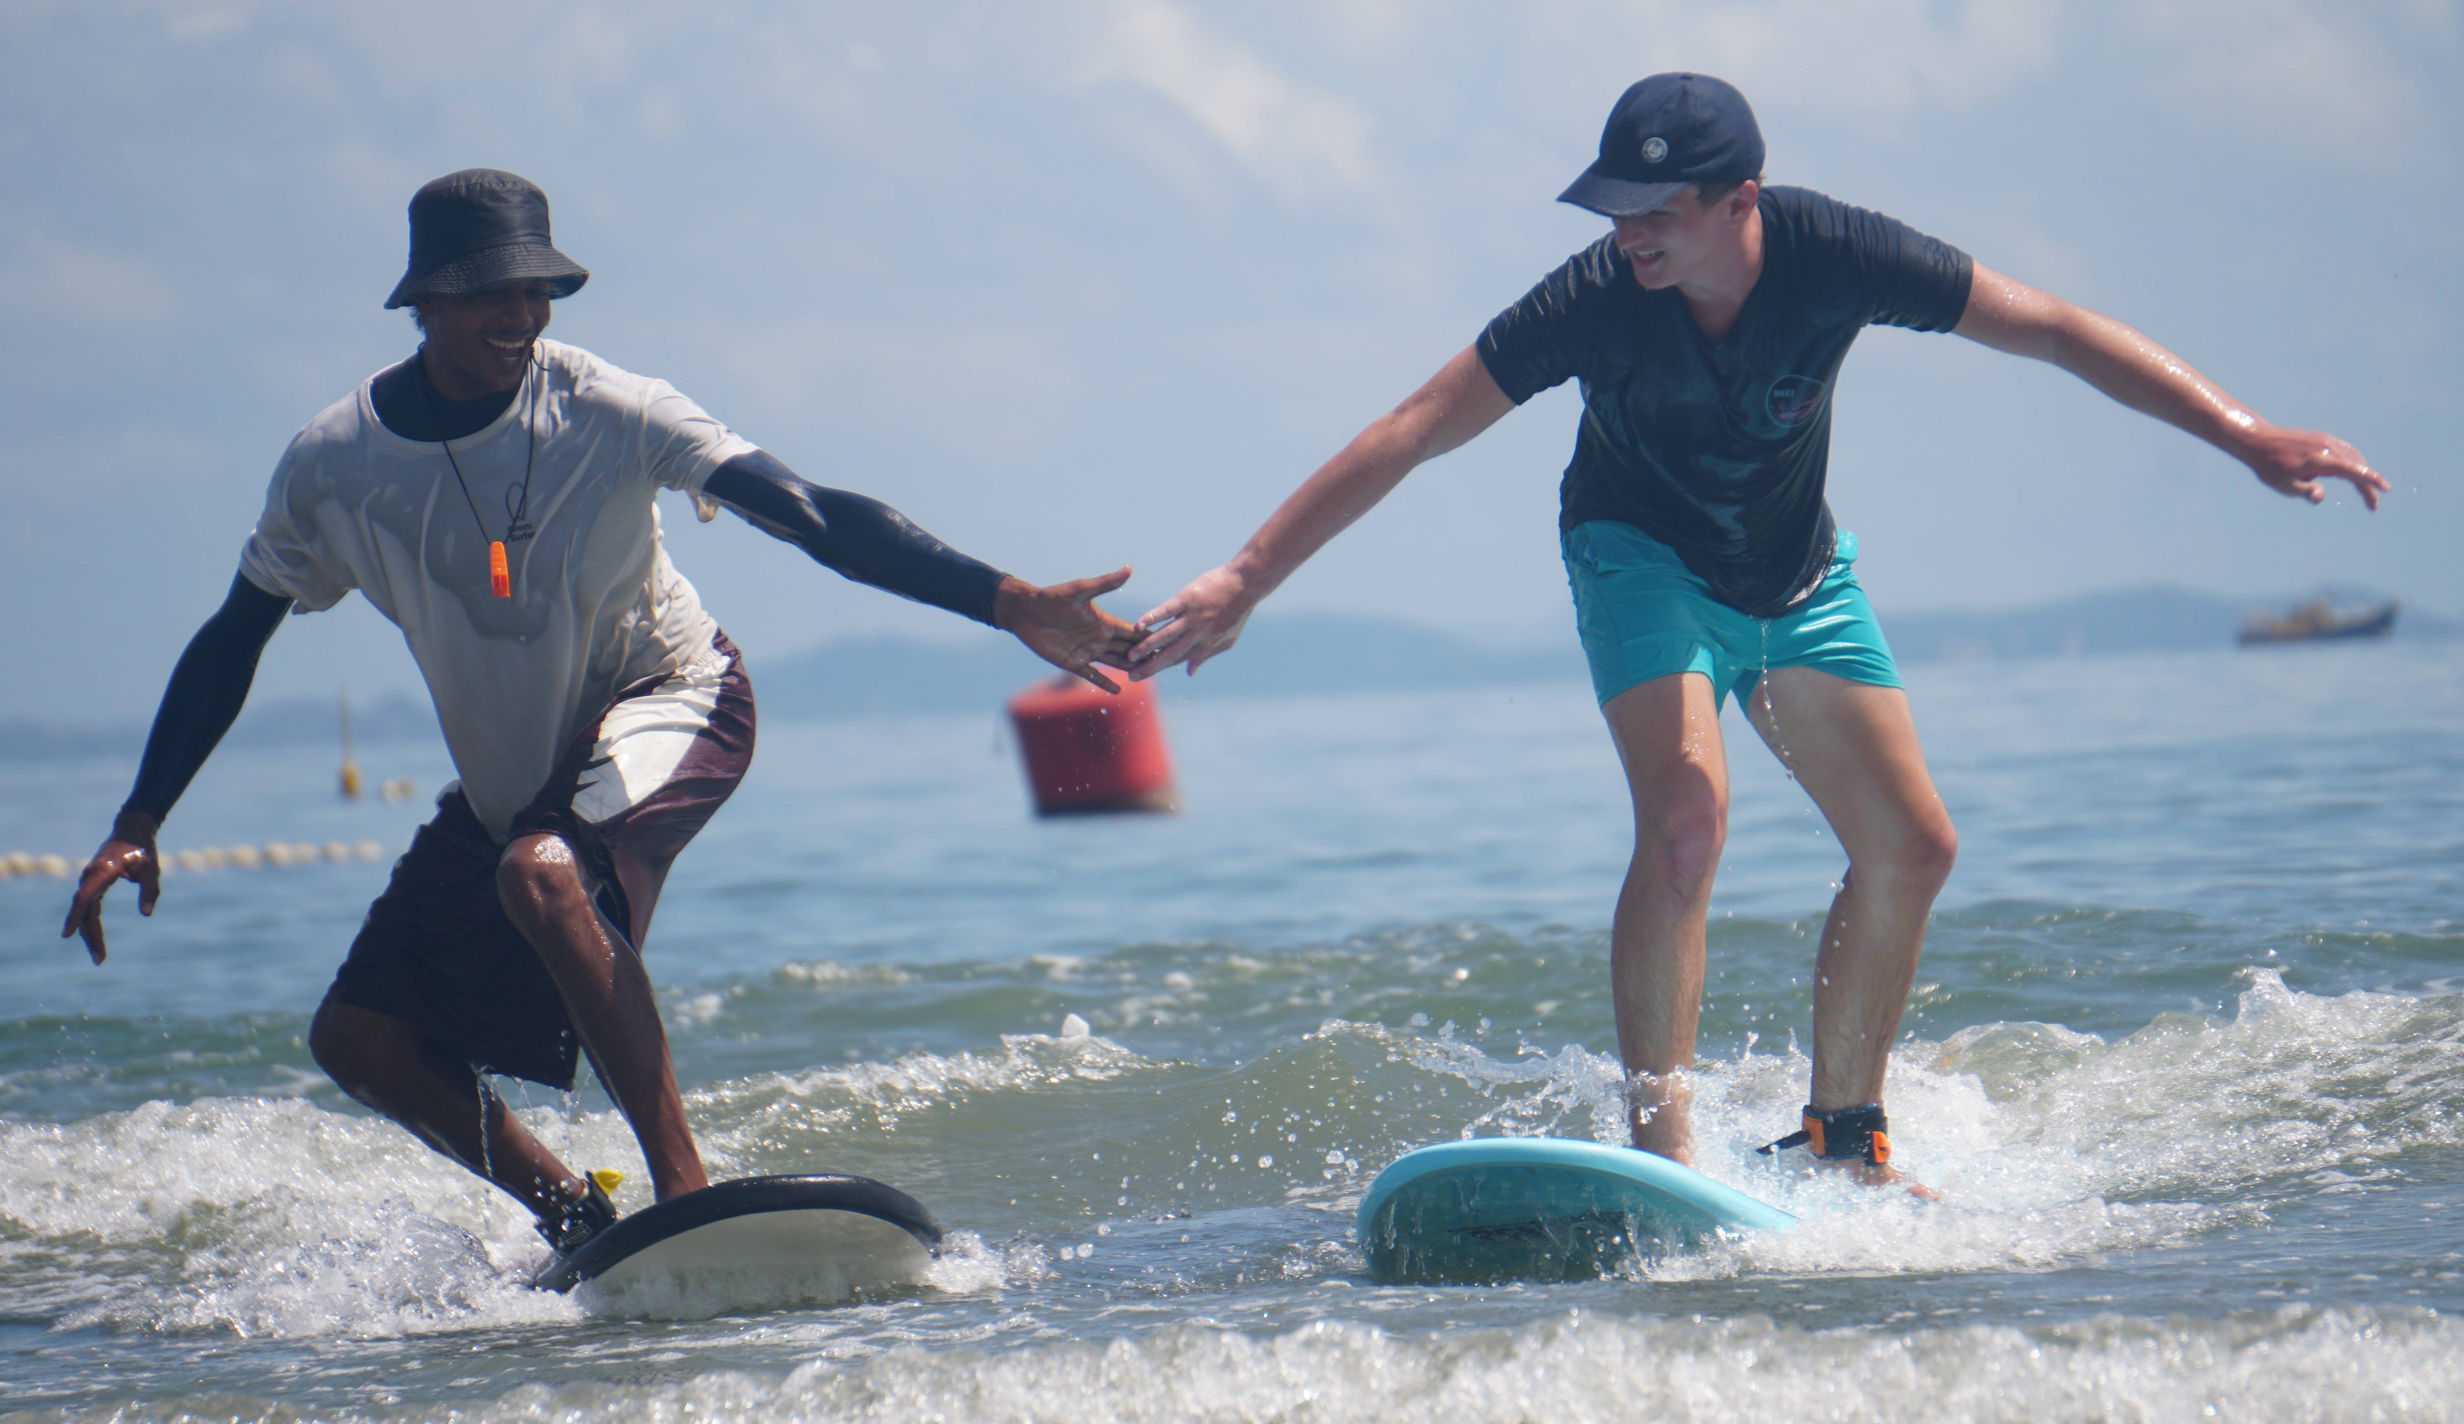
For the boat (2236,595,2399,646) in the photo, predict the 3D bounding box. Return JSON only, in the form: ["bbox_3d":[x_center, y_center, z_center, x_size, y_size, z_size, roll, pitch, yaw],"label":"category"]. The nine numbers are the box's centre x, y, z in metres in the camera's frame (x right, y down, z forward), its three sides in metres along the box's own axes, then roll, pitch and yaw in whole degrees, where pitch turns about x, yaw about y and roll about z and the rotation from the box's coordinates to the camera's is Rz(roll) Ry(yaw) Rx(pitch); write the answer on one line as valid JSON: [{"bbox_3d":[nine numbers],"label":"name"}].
[{"bbox_3d":[90.570,-7.557,1800.000,13.200,3.900,3.600,-3,0,0],"label":"boat"}]

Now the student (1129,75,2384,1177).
[{"bbox_3d":[0.642,-0.089,26.000,1.480,1.350,0.650,-3,0,-9],"label":"student"}]

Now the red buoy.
[{"bbox_3d":[-0.831,0.277,132.000,0.900,0.900,0.900,-13,13,0],"label":"red buoy"}]

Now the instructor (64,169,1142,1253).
[{"bbox_3d":[-0.759,-0.007,26.000,1.280,1.310,0.750,-3,0,14],"label":"instructor"}]

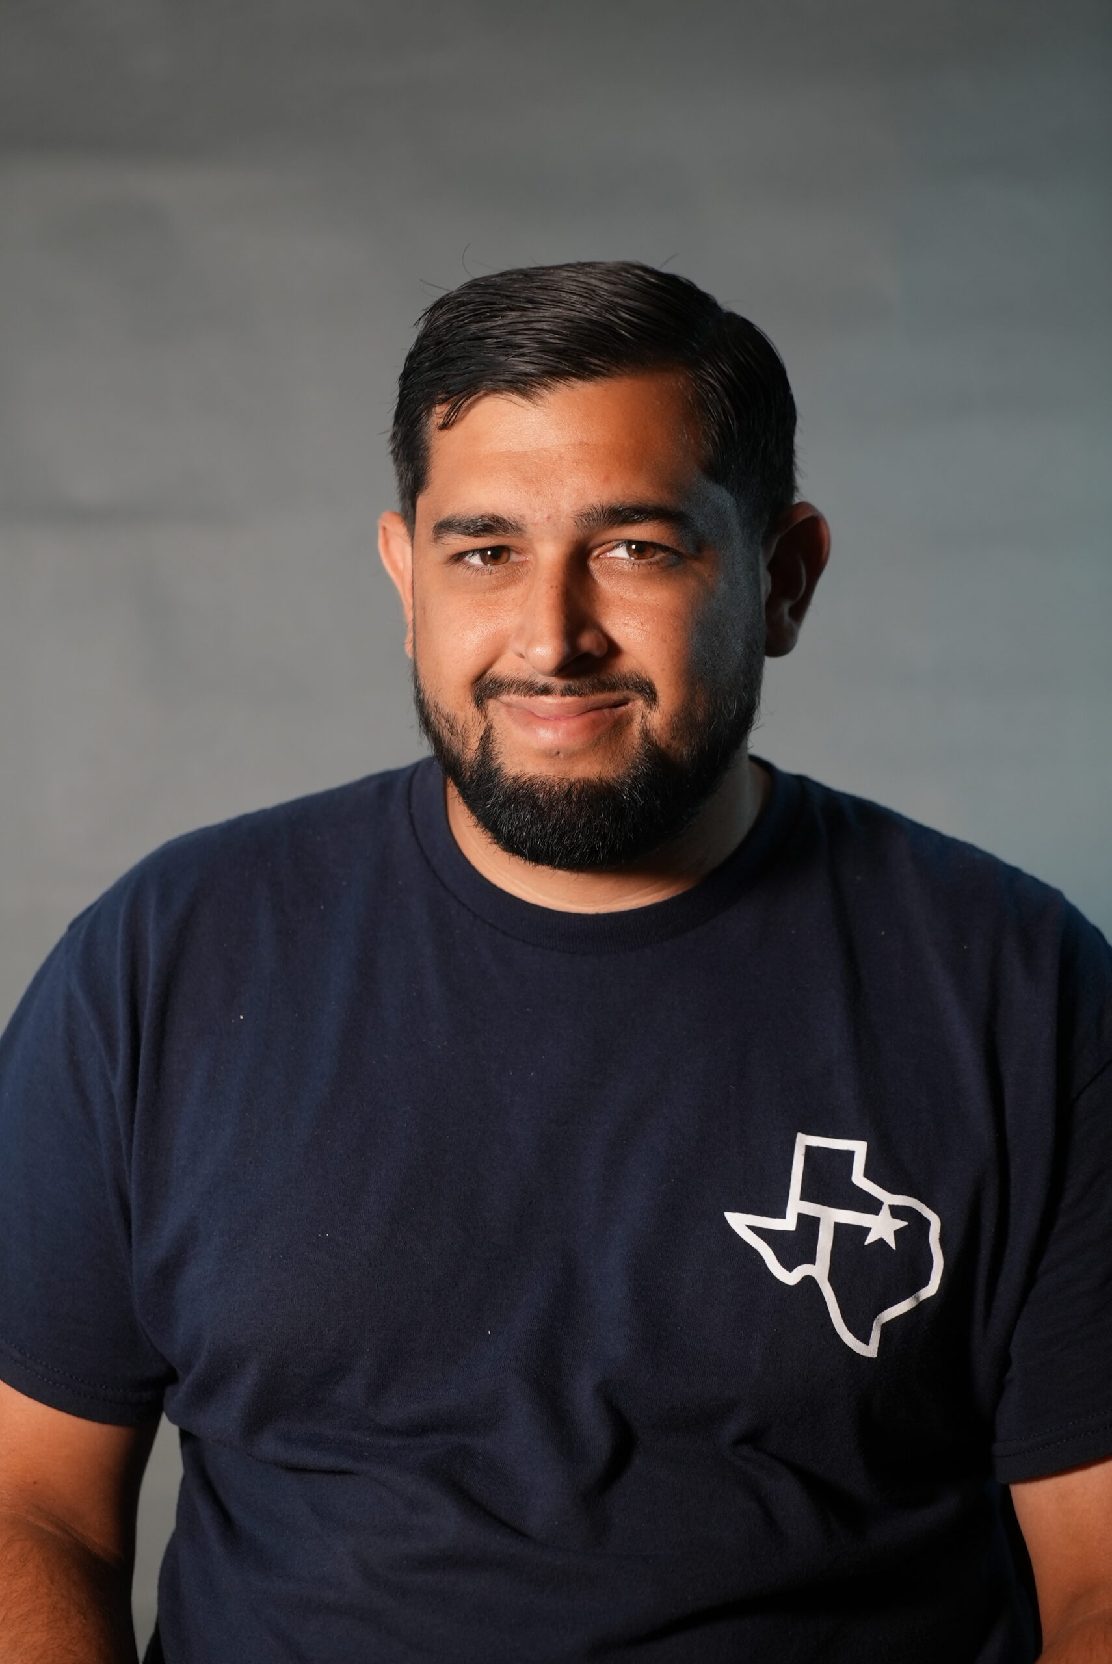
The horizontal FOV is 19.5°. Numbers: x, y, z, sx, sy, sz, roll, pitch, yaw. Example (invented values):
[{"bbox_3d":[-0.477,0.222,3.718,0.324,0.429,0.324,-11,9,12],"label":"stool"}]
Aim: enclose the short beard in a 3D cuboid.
[{"bbox_3d":[0.015,-0.033,1.450,0.152,0.099,0.108,-2,3,11],"label":"short beard"}]

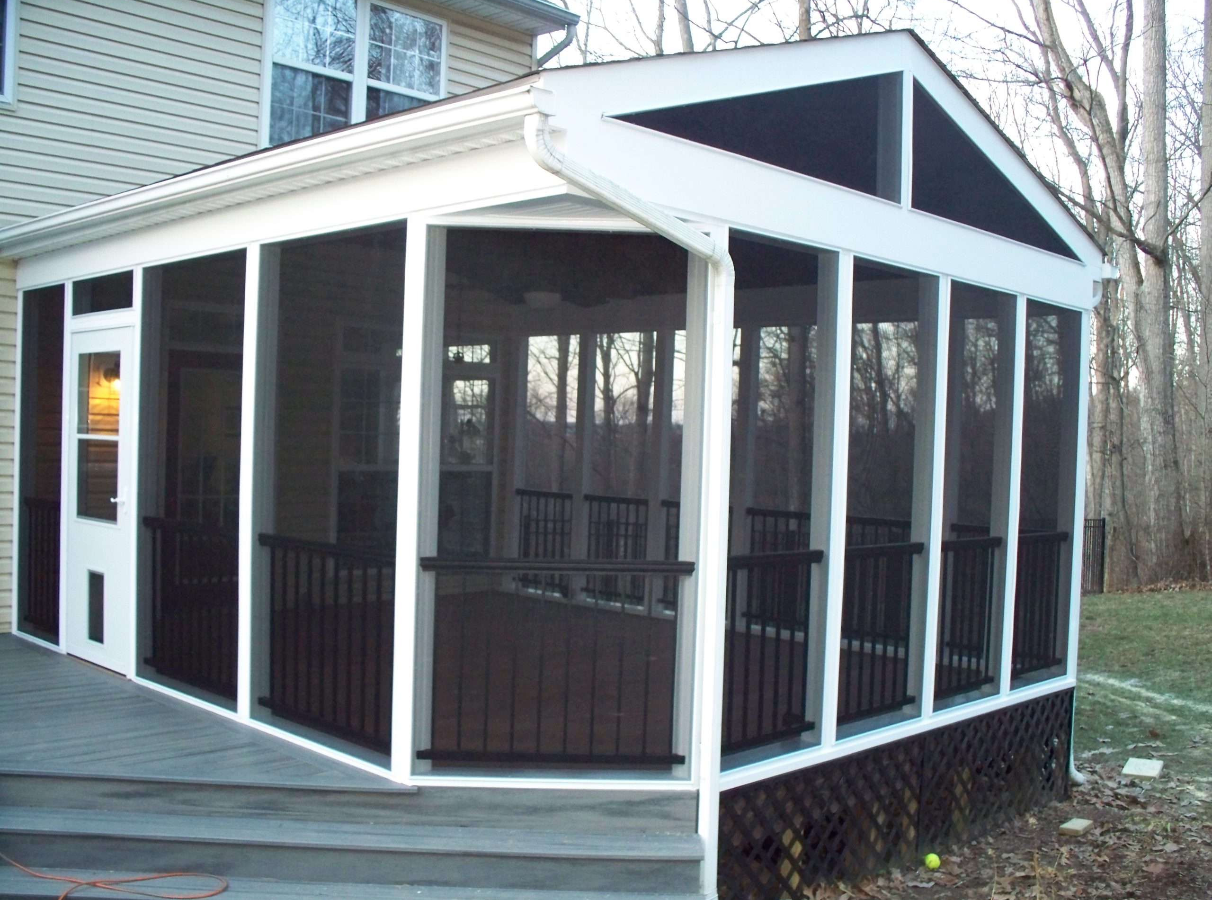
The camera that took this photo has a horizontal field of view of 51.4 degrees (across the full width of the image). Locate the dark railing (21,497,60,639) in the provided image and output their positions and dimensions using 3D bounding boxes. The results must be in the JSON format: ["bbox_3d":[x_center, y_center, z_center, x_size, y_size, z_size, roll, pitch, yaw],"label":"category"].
[{"bbox_3d":[-3.652,0.753,8.273,0.730,0.860,0.085,2,1,45],"label":"dark railing"}]

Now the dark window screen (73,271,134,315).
[{"bbox_3d":[-3.012,-0.930,7.525,0.870,0.225,0.030,2,1,45],"label":"dark window screen"}]

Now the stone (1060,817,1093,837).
[{"bbox_3d":[2.662,2.130,7.114,0.120,0.048,0.215,2,1,42],"label":"stone"}]

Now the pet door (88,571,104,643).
[{"bbox_3d":[-3.047,0.944,7.535,0.240,0.430,0.040,2,1,45],"label":"pet door"}]

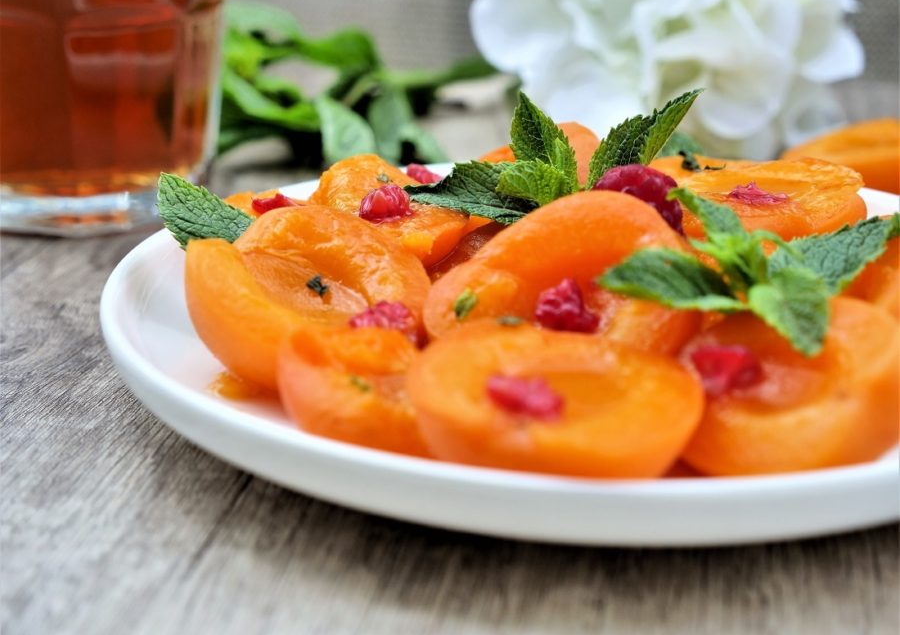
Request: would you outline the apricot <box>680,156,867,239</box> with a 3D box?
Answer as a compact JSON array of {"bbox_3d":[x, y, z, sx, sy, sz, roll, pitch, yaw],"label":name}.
[{"bbox_3d":[0.070,-0.020,0.405,0.042,0.021,0.042,0,19,0],"label":"apricot"}]

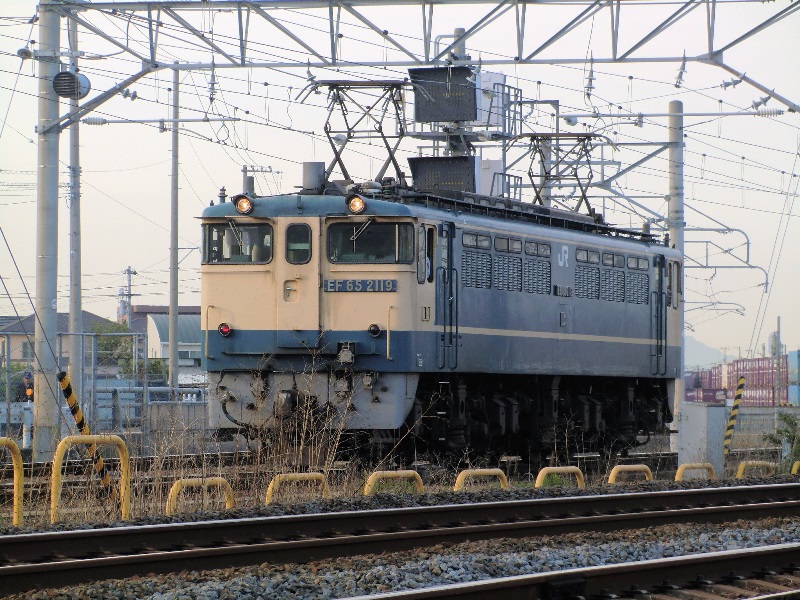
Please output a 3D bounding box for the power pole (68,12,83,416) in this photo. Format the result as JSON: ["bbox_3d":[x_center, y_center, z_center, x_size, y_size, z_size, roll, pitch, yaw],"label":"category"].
[{"bbox_3d":[-7.832,-1.804,94.099,0.290,10.306,0.290,0,-1,-5],"label":"power pole"}]

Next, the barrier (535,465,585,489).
[{"bbox_3d":[1.632,1.855,39.464,0.070,0.320,1.200,0,-2,26],"label":"barrier"}]

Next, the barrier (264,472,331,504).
[{"bbox_3d":[-0.893,1.693,34.306,0.070,0.320,1.200,0,-2,26],"label":"barrier"}]

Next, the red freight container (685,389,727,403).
[{"bbox_3d":[37.095,12.023,469.970,5.200,2.500,2.450,0,-1,5],"label":"red freight container"}]

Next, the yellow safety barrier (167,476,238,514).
[{"bbox_3d":[-1.673,1.662,32.713,0.070,0.320,1.200,0,-2,26],"label":"yellow safety barrier"}]

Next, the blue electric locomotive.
[{"bbox_3d":[1.048,0.453,57.616,2.870,3.850,16.000,0,-1,17],"label":"blue electric locomotive"}]

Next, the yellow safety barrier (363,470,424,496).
[{"bbox_3d":[-0.052,1.749,36.024,0.070,0.320,1.200,0,-2,26],"label":"yellow safety barrier"}]

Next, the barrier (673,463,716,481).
[{"bbox_3d":[3.262,1.960,42.795,0.070,0.320,1.200,0,-2,26],"label":"barrier"}]

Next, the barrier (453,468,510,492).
[{"bbox_3d":[0.801,1.804,37.767,0.070,0.320,1.200,0,-2,26],"label":"barrier"}]

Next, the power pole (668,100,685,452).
[{"bbox_3d":[5.784,-0.513,81.062,0.310,7.292,0.310,0,-1,4],"label":"power pole"}]

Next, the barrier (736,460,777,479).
[{"bbox_3d":[4.083,2.012,44.471,0.070,0.320,1.200,0,-2,26],"label":"barrier"}]

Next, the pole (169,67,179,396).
[{"bbox_3d":[-7.074,-1.679,122.113,0.280,11.433,0.280,0,-1,-3],"label":"pole"}]

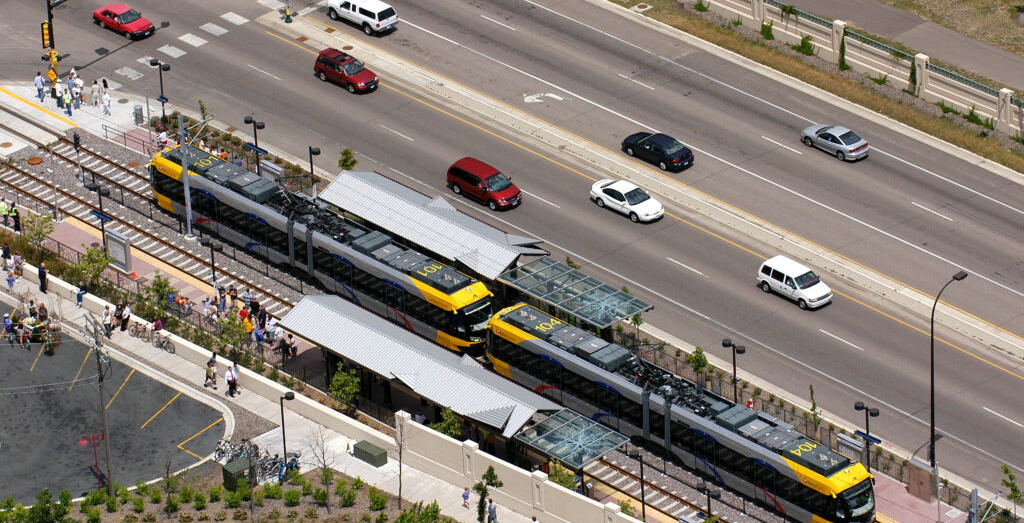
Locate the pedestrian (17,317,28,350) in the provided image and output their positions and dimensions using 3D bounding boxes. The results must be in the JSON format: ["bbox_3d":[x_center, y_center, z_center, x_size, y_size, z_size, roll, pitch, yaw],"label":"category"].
[{"bbox_3d":[-26.810,3.901,290.146,0.450,1.720,0.520,1,28,8],"label":"pedestrian"}]

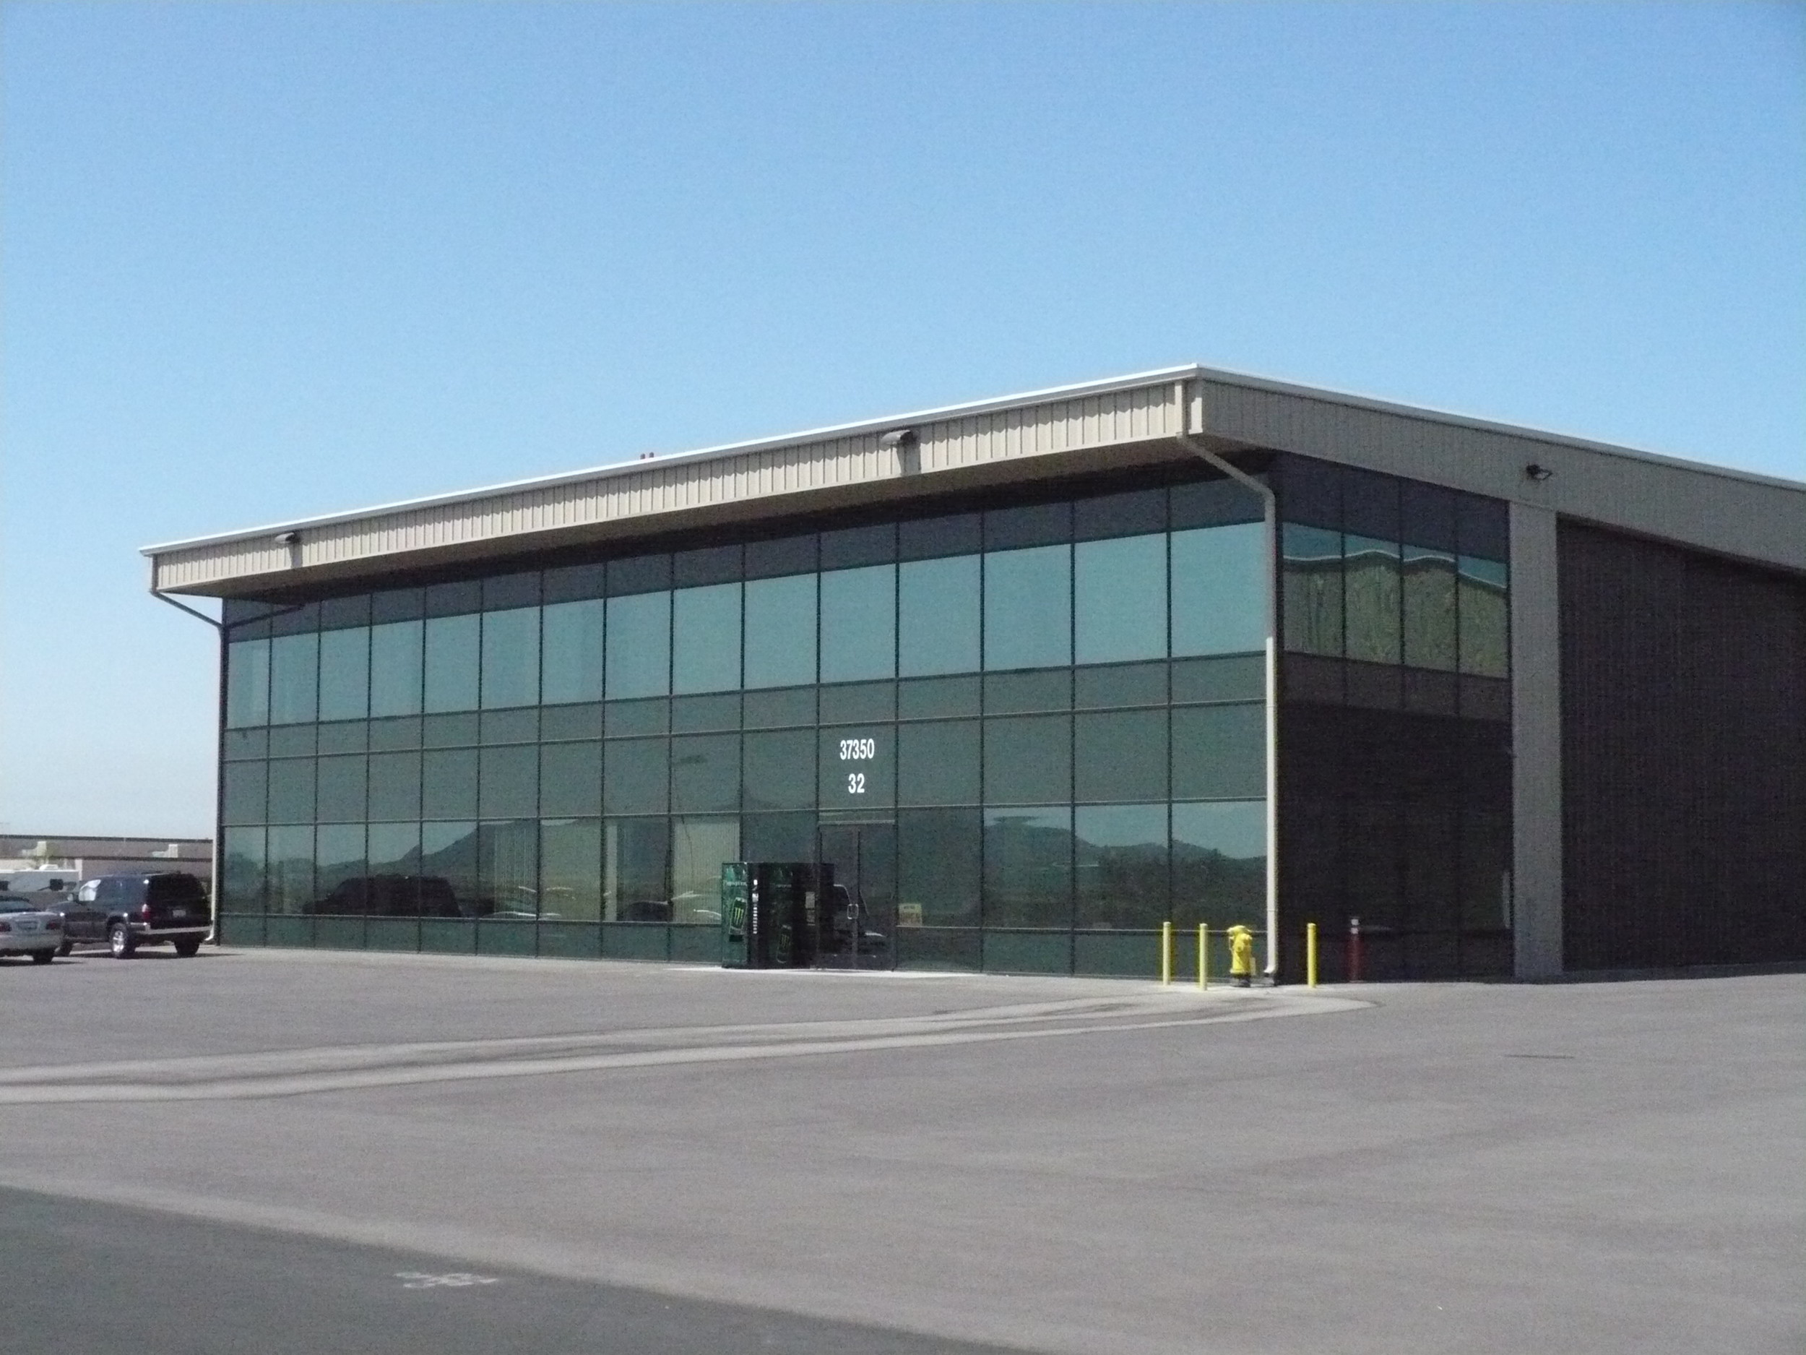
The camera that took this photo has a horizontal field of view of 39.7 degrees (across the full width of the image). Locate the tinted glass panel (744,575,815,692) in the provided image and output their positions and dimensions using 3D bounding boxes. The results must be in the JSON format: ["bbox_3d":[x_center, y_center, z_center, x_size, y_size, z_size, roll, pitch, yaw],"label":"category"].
[{"bbox_3d":[-2.242,-0.791,45.078,1.880,1.950,0.050,-4,-7,43],"label":"tinted glass panel"}]

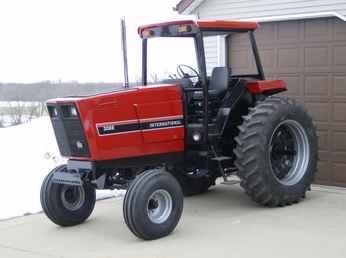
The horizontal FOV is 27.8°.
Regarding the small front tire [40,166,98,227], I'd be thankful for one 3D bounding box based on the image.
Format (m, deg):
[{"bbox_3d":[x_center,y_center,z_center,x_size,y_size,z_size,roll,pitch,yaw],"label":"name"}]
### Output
[{"bbox_3d":[-1.547,0.990,10.409,0.275,0.905,0.905,0,5,44],"label":"small front tire"}]

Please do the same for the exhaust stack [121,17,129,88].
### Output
[{"bbox_3d":[-0.689,-1.097,10.026,0.070,1.030,0.070,1,5,45],"label":"exhaust stack"}]

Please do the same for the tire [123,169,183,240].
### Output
[{"bbox_3d":[-0.242,1.002,9.123,0.275,0.905,0.905,0,5,44],"label":"tire"}]

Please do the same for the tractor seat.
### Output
[{"bbox_3d":[0.605,-0.746,11.271,0.480,0.560,0.520,1,5,45],"label":"tractor seat"}]

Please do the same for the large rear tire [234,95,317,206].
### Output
[{"bbox_3d":[1.688,0.373,11.149,0.451,1.730,1.730,1,5,45],"label":"large rear tire"}]

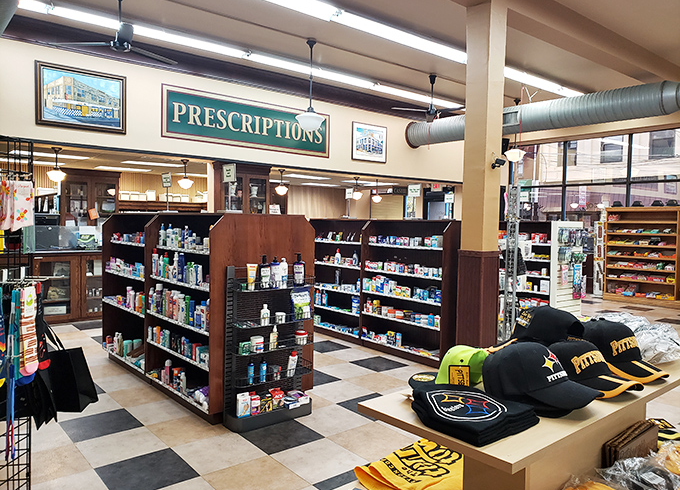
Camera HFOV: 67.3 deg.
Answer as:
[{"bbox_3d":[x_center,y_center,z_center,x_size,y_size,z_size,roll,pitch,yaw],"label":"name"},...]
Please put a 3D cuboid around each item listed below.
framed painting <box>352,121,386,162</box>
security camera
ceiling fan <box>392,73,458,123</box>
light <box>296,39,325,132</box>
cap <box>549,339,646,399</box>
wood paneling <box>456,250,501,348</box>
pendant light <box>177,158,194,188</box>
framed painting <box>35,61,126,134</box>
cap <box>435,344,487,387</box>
[{"bbox_3d":[0.597,-1.969,9.901,0.913,0.721,0.035,-1,3,-40],"label":"framed painting"},{"bbox_3d":[1.593,-0.825,5.138,0.150,0.100,0.080,2,2,25],"label":"security camera"},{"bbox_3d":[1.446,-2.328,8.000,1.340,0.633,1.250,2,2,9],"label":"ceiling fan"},{"bbox_3d":[-0.376,-2.035,6.542,0.385,1.178,0.385,1,2,0],"label":"light"},{"bbox_3d":[0.680,0.332,1.410,0.265,0.130,0.180,3,3,36],"label":"cap"},{"bbox_3d":[1.453,0.666,5.394,0.310,1.220,0.310,-1,3,-40],"label":"wood paneling"},{"bbox_3d":[-2.486,-1.139,8.250,0.265,0.485,0.265,-1,3,-40],"label":"pendant light"},{"bbox_3d":[-3.312,-1.879,6.603,1.074,0.781,0.050,-1,3,-40],"label":"framed painting"},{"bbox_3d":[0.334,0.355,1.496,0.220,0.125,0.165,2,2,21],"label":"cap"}]

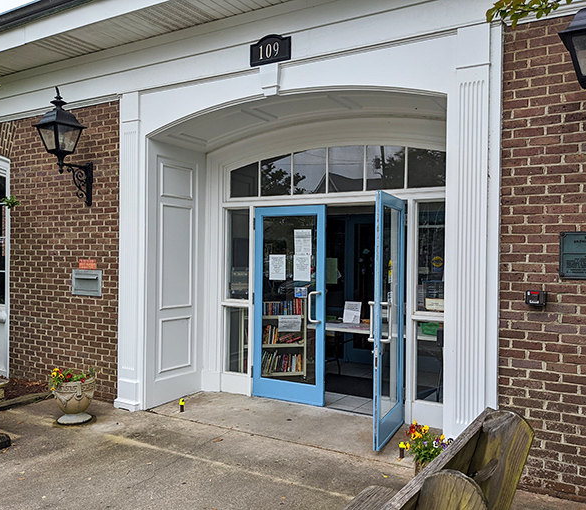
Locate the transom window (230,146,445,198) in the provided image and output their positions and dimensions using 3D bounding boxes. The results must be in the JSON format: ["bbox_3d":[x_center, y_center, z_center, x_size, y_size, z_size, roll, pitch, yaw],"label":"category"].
[{"bbox_3d":[0.369,-0.894,5.611,2.553,0.492,0.070,1,1,30],"label":"transom window"}]

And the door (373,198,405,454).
[{"bbox_3d":[0.879,0.550,4.775,0.050,2.151,0.904,1,0,25],"label":"door"}]

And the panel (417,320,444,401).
[{"bbox_3d":[1.351,1.023,5.048,0.322,0.774,0.040,1,1,30],"label":"panel"}]

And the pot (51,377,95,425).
[{"bbox_3d":[-2.166,1.435,5.269,0.432,0.402,0.432,1,0,0],"label":"pot"}]

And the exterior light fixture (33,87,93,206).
[{"bbox_3d":[-2.429,-1.164,5.764,0.372,1.226,0.583,1,1,30],"label":"exterior light fixture"}]

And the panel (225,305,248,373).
[{"bbox_3d":[-0.652,0.994,6.205,0.327,0.769,0.040,1,1,30],"label":"panel"}]

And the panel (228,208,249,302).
[{"bbox_3d":[-0.636,-0.001,6.194,0.327,1.055,0.040,1,1,30],"label":"panel"}]

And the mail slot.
[{"bbox_3d":[-2.357,0.322,6.045,0.502,0.291,0.050,1,1,30],"label":"mail slot"}]

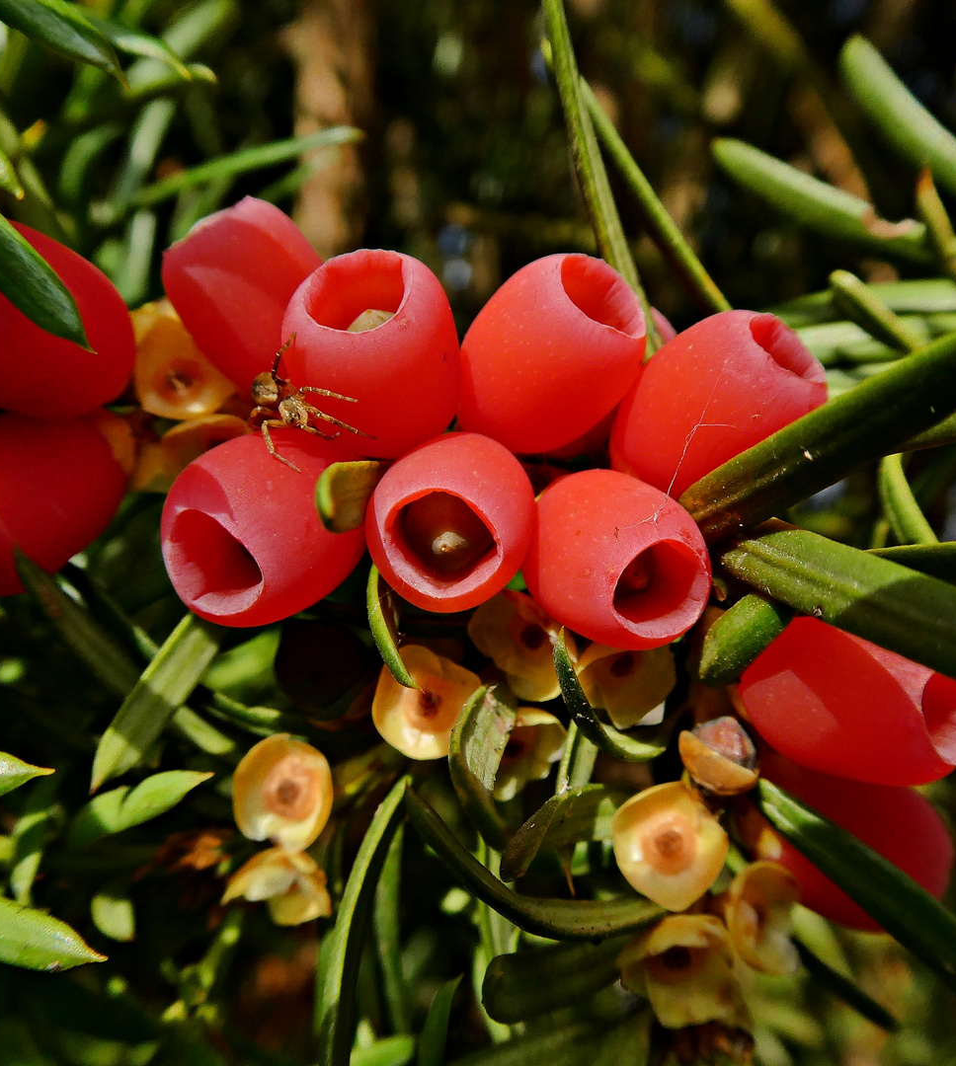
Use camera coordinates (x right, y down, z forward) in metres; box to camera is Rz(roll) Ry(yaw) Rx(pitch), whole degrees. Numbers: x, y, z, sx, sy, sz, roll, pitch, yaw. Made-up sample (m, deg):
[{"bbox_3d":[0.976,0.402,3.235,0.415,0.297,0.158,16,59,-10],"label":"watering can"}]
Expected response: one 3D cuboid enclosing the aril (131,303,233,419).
[{"bbox_3d":[-0.020,-0.011,0.066,0.007,0.008,0.004,-1,-8,-12],"label":"aril"}]

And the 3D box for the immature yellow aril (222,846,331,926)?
[{"bbox_3d":[-0.014,0.024,0.067,0.007,0.006,0.004,-1,37,-7],"label":"immature yellow aril"}]

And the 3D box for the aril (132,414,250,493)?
[{"bbox_3d":[-0.019,-0.006,0.067,0.007,0.007,0.004,0,27,0],"label":"aril"}]

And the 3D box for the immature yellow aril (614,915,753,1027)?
[{"bbox_3d":[0.014,0.030,0.068,0.009,0.008,0.005,1,3,12],"label":"immature yellow aril"}]

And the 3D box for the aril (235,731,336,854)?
[{"bbox_3d":[-0.013,0.017,0.066,0.007,0.007,0.004,-1,-11,-7],"label":"aril"}]

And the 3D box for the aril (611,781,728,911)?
[{"bbox_3d":[0.013,0.020,0.065,0.007,0.008,0.005,1,-17,12],"label":"aril"}]

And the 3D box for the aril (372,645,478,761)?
[{"bbox_3d":[-0.003,0.011,0.064,0.007,0.007,0.005,0,-10,-3],"label":"aril"}]

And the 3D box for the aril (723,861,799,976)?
[{"bbox_3d":[0.019,0.026,0.067,0.006,0.007,0.004,-3,-16,-27],"label":"aril"}]

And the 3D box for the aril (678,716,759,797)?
[{"bbox_3d":[0.015,0.014,0.063,0.005,0.005,0.005,-5,47,-40],"label":"aril"}]

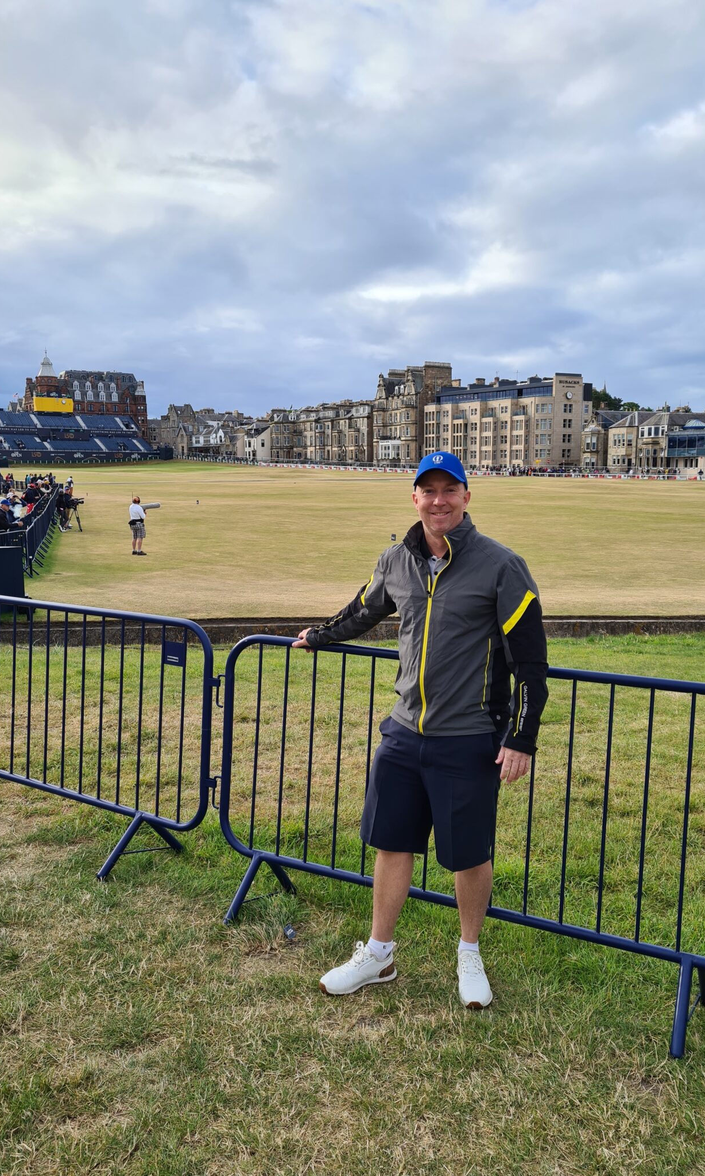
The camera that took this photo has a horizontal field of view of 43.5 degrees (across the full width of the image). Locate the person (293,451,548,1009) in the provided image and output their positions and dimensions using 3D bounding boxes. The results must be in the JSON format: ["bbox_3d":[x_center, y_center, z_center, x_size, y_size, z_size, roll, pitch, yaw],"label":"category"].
[{"bbox_3d":[0.195,0.467,3.012,0.860,1.830,0.460,3,9,23],"label":"person"}]

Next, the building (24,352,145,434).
[{"bbox_3d":[-92.002,-62.322,302.028,38.000,33.500,19.000,-7,11,-39],"label":"building"}]

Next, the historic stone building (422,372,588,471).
[{"bbox_3d":[33.714,-35.852,195.398,12.500,19.300,41.500,-6,10,-34],"label":"historic stone building"}]

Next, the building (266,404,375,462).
[{"bbox_3d":[-5.550,-43.742,252.310,12.500,16.100,52.000,-6,10,-34],"label":"building"}]

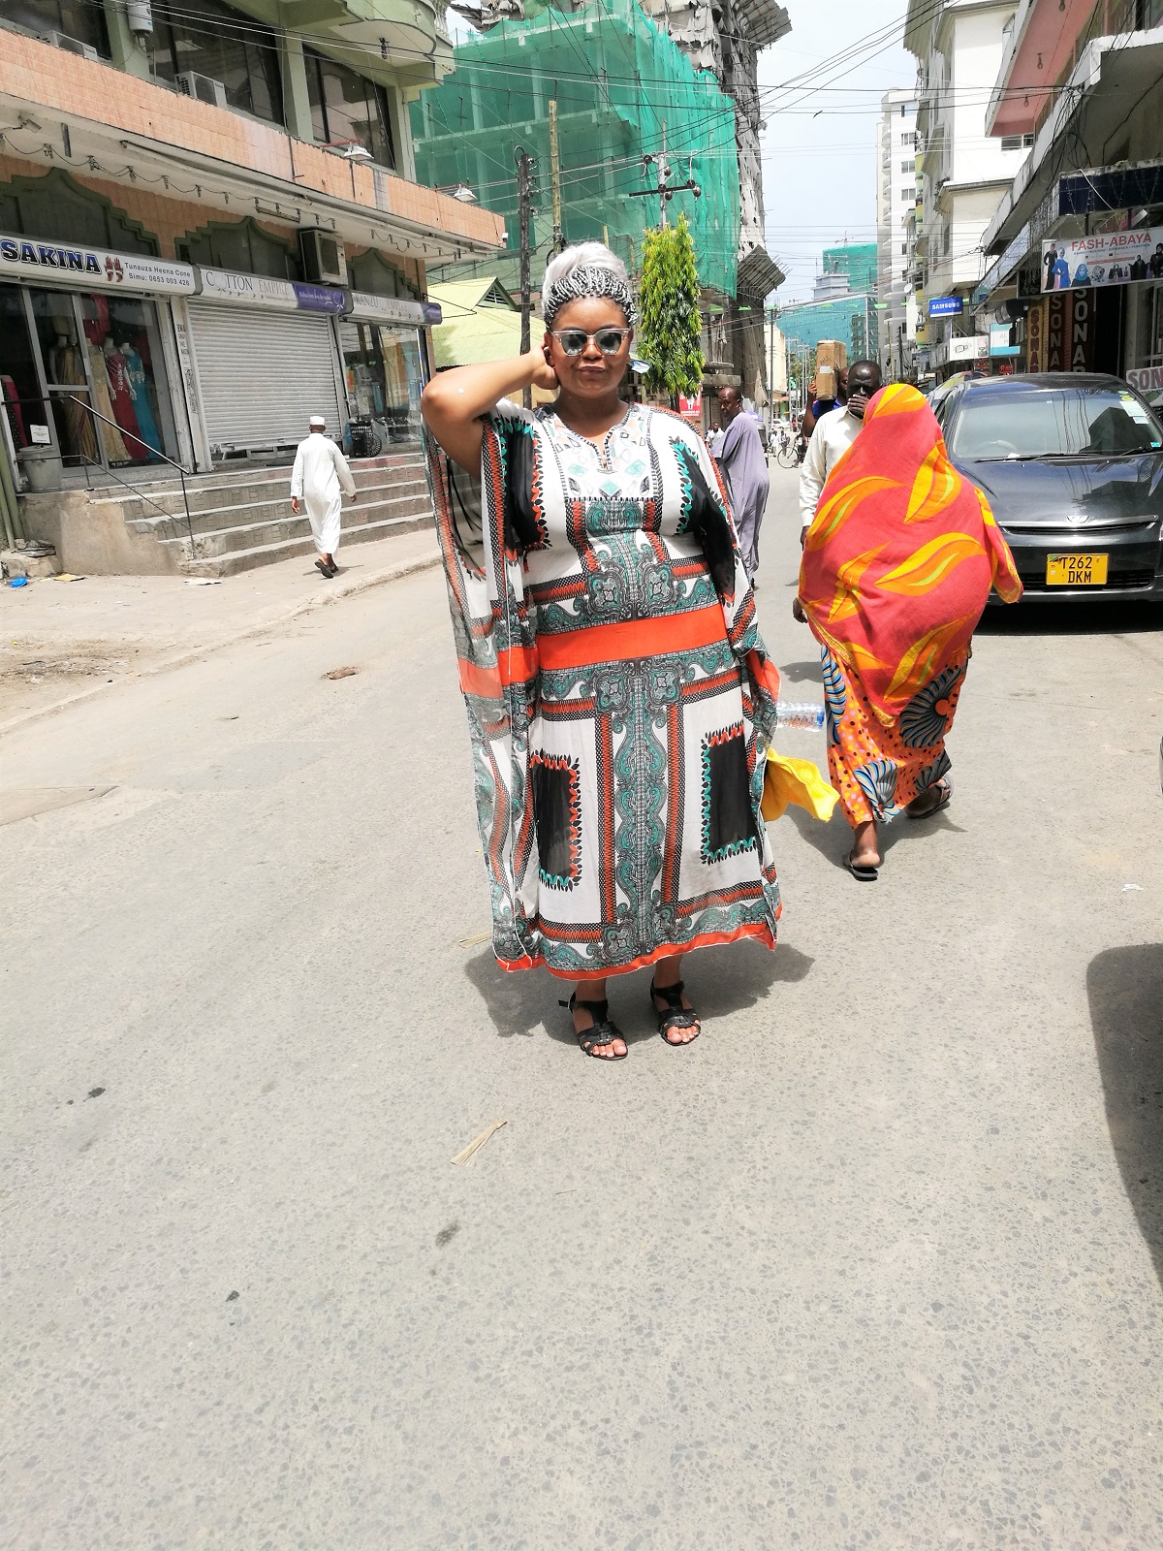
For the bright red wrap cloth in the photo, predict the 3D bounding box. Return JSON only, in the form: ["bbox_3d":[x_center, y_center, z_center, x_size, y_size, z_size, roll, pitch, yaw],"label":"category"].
[{"bbox_3d":[1.035,-0.707,3.834,0.670,1.020,0.480,0,17,14],"label":"bright red wrap cloth"}]

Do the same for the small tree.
[{"bbox_3d":[2.156,-10.014,28.383,1.600,5.770,1.600,-4,16,0],"label":"small tree"}]

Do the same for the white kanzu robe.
[{"bbox_3d":[-2.862,-3.084,13.334,0.660,1.300,0.420,-4,16,4],"label":"white kanzu robe"}]

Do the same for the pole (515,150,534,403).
[{"bbox_3d":[-1.180,-9.747,26.302,0.260,6.940,0.260,-1,16,-1],"label":"pole"}]

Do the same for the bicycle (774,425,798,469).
[{"bbox_3d":[6.506,-9.748,36.212,1.750,1.050,0.580,-18,21,-40],"label":"bicycle"}]

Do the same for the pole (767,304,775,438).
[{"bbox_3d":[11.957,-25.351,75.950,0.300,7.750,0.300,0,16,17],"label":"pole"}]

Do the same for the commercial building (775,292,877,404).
[{"bbox_3d":[81.736,-127.649,374.665,24.000,34.959,34.000,-18,20,-39],"label":"commercial building"}]

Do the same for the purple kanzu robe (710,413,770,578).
[{"bbox_3d":[1.291,-2.272,9.851,0.430,1.280,0.460,6,19,31],"label":"purple kanzu robe"}]

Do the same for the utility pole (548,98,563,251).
[{"bbox_3d":[-0.498,-11.021,28.029,0.220,8.300,0.220,-2,16,-1],"label":"utility pole"}]

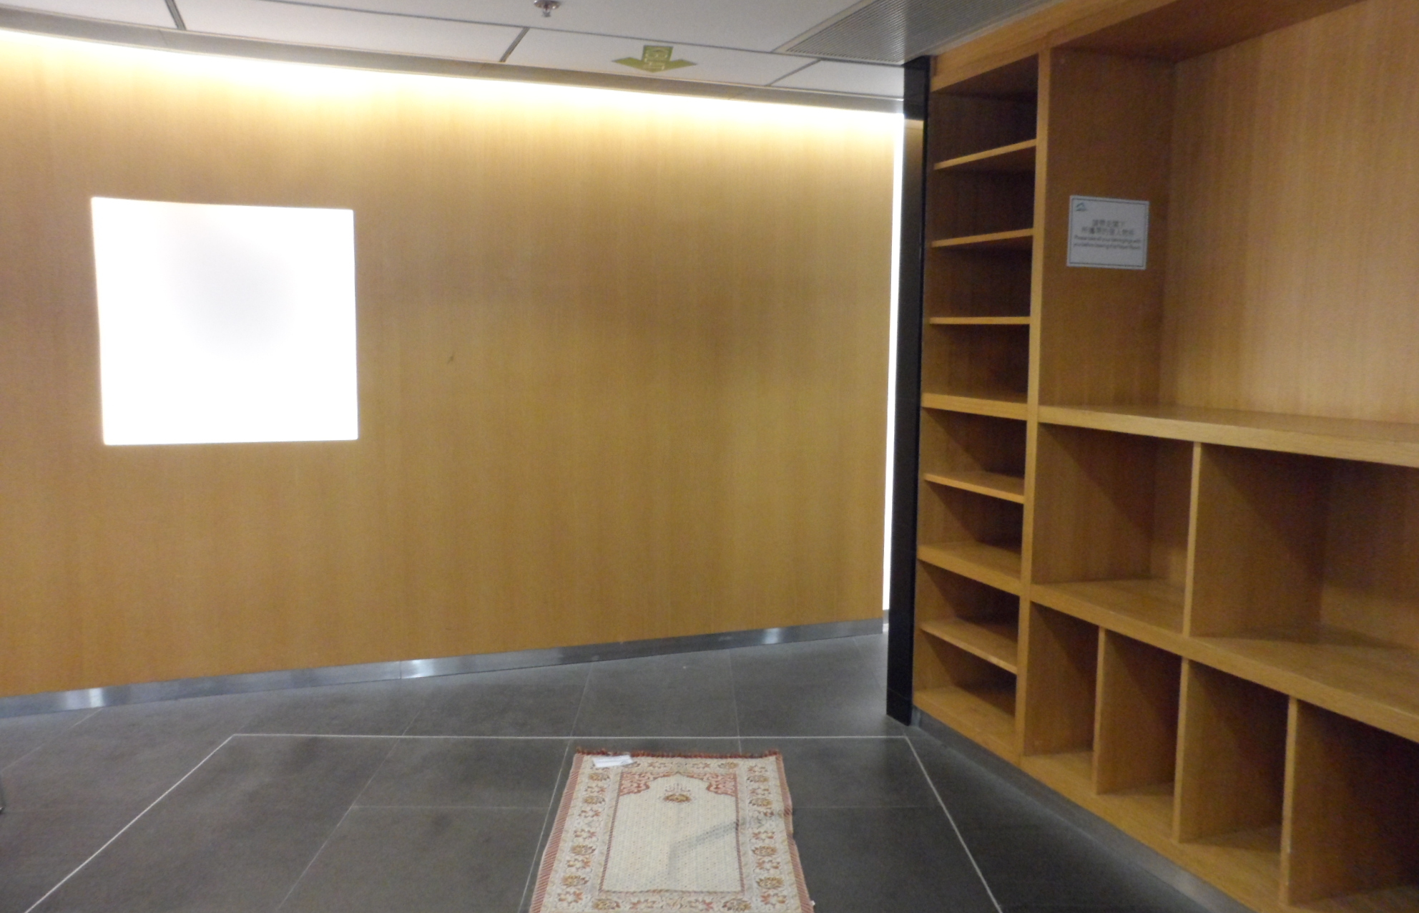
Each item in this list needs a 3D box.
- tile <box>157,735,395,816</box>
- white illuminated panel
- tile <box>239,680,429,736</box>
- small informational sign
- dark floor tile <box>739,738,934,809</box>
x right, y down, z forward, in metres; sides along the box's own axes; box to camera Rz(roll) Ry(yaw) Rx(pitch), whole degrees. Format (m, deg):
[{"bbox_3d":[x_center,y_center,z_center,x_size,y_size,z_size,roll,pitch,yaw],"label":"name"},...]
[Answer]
[{"bbox_3d":[-1.428,1.056,3.583,0.605,0.010,0.595,0,7,-1],"label":"tile"},{"bbox_3d":[-1.868,-0.512,4.165,0.920,0.920,0.030,-2,7,-19],"label":"white illuminated panel"},{"bbox_3d":[-1.439,0.990,4.161,0.605,0.010,0.595,0,7,-1],"label":"tile"},{"bbox_3d":[1.235,-0.687,3.285,0.302,0.211,0.010,-2,7,-21],"label":"small informational sign"},{"bbox_3d":[0.427,1.069,3.619,0.605,0.010,0.595,0,7,-1],"label":"dark floor tile"}]

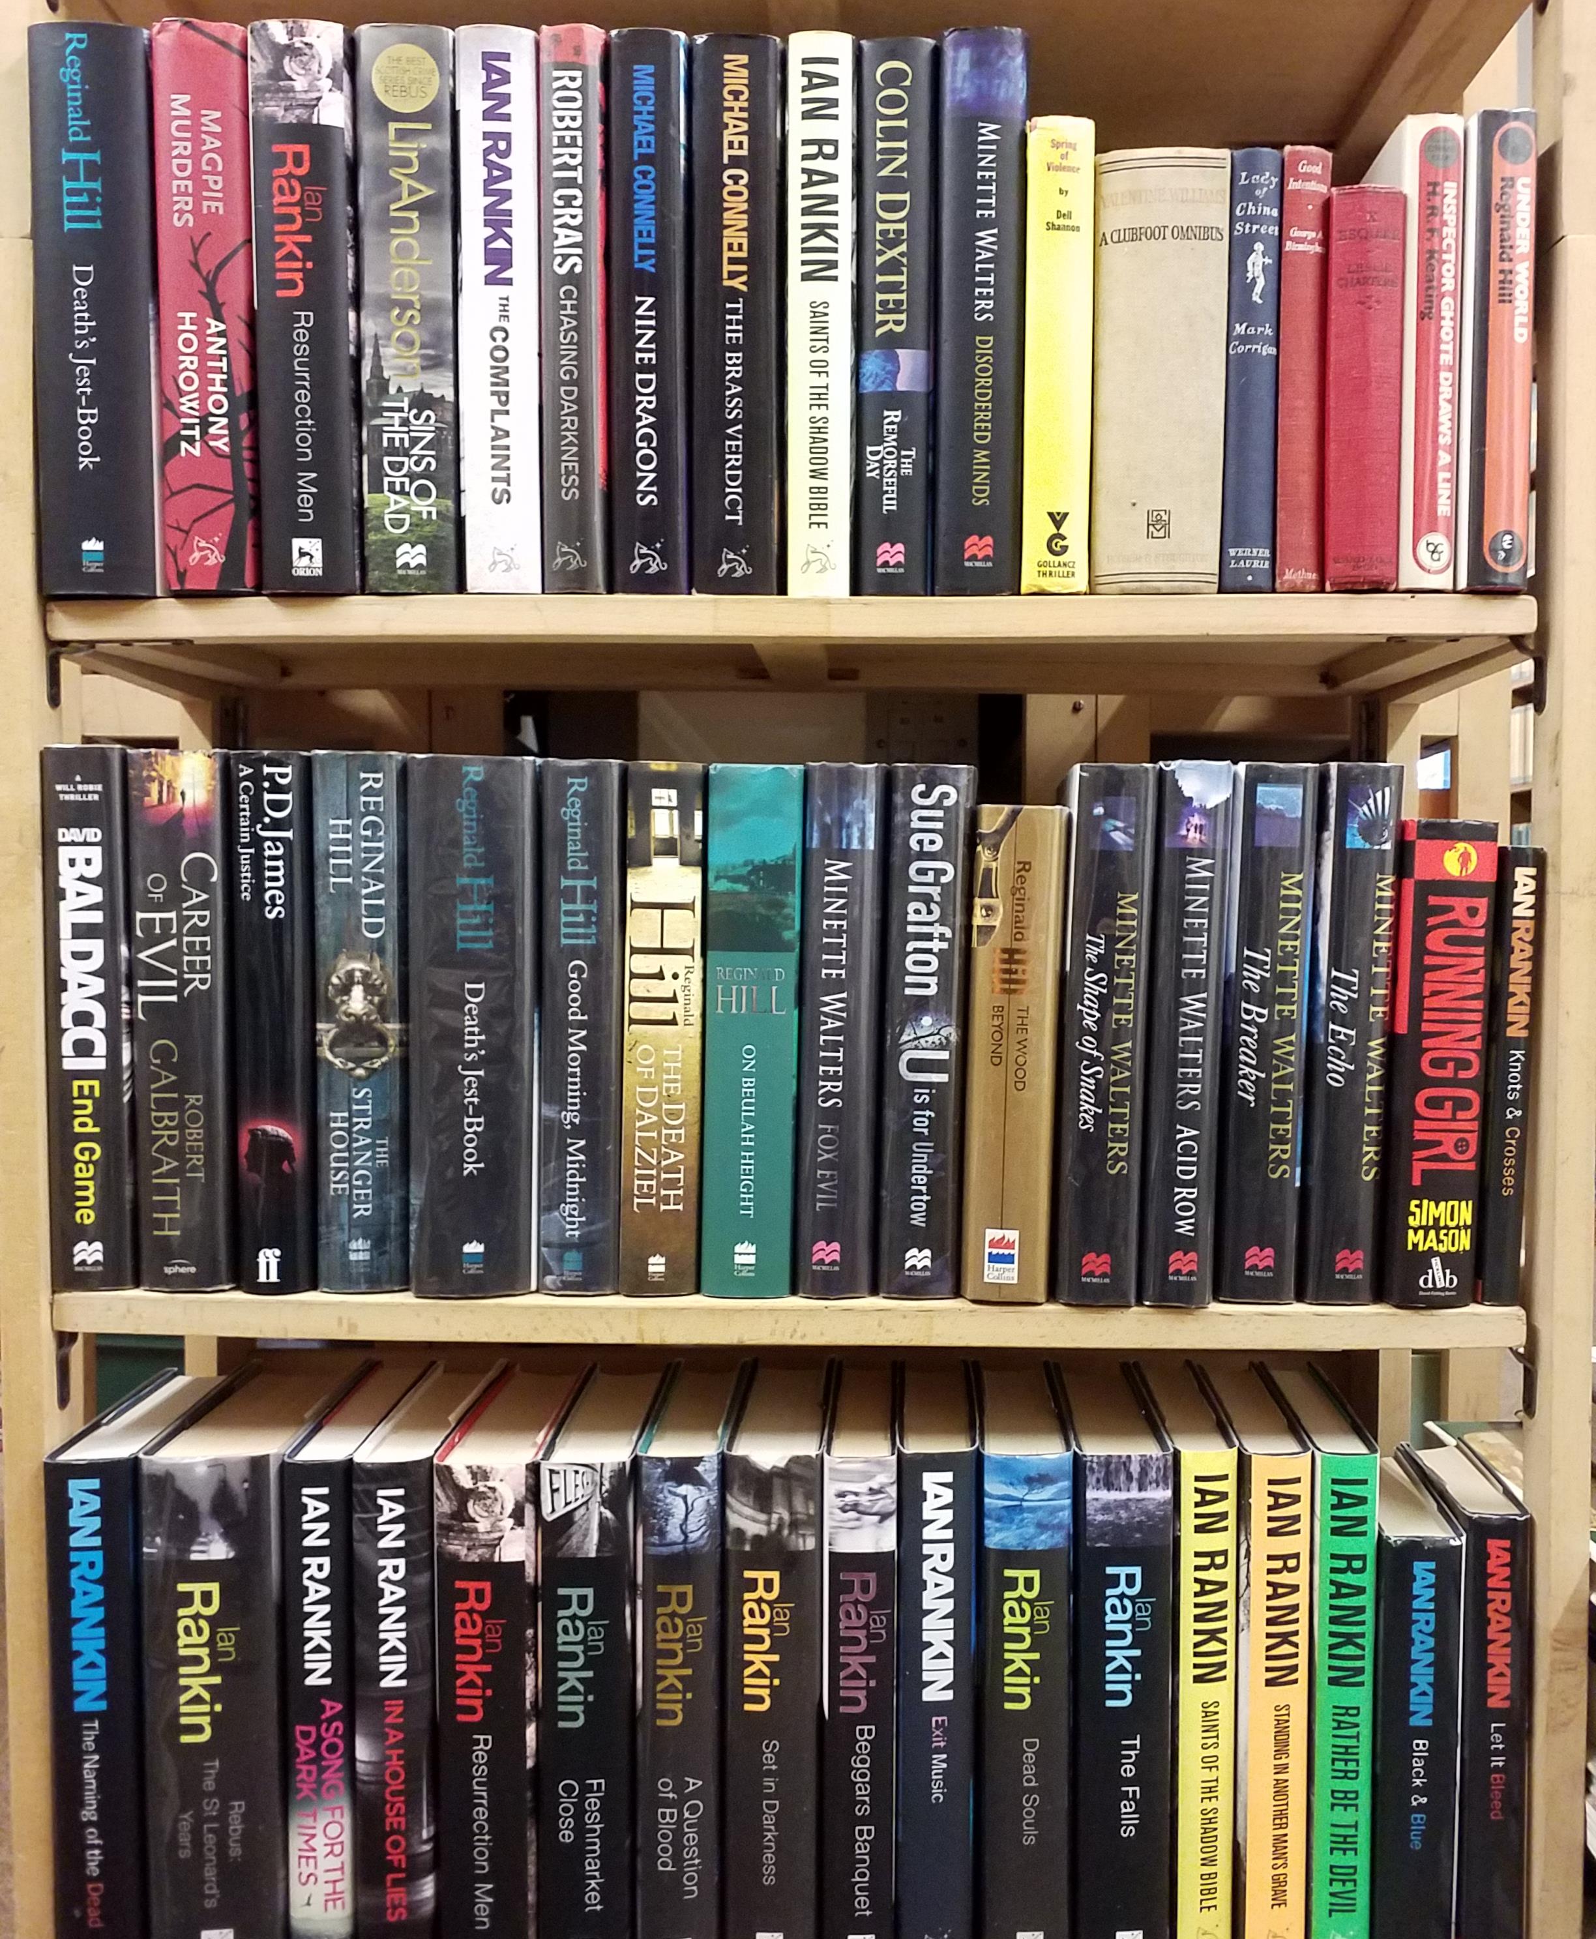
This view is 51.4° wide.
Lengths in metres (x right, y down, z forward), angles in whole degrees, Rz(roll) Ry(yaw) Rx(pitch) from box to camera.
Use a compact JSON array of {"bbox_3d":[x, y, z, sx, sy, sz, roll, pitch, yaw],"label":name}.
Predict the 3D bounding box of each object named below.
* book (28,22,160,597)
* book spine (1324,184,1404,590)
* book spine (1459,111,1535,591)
[{"bbox_3d":[-0.297,-0.284,0.788,0.051,0.241,0.158,0,2,2],"label":"book"},{"bbox_3d":[0.243,-0.248,0.766,0.031,0.170,0.122,0,2,2],"label":"book spine"},{"bbox_3d":[0.307,-0.271,0.786,0.025,0.204,0.135,0,3,2],"label":"book spine"}]

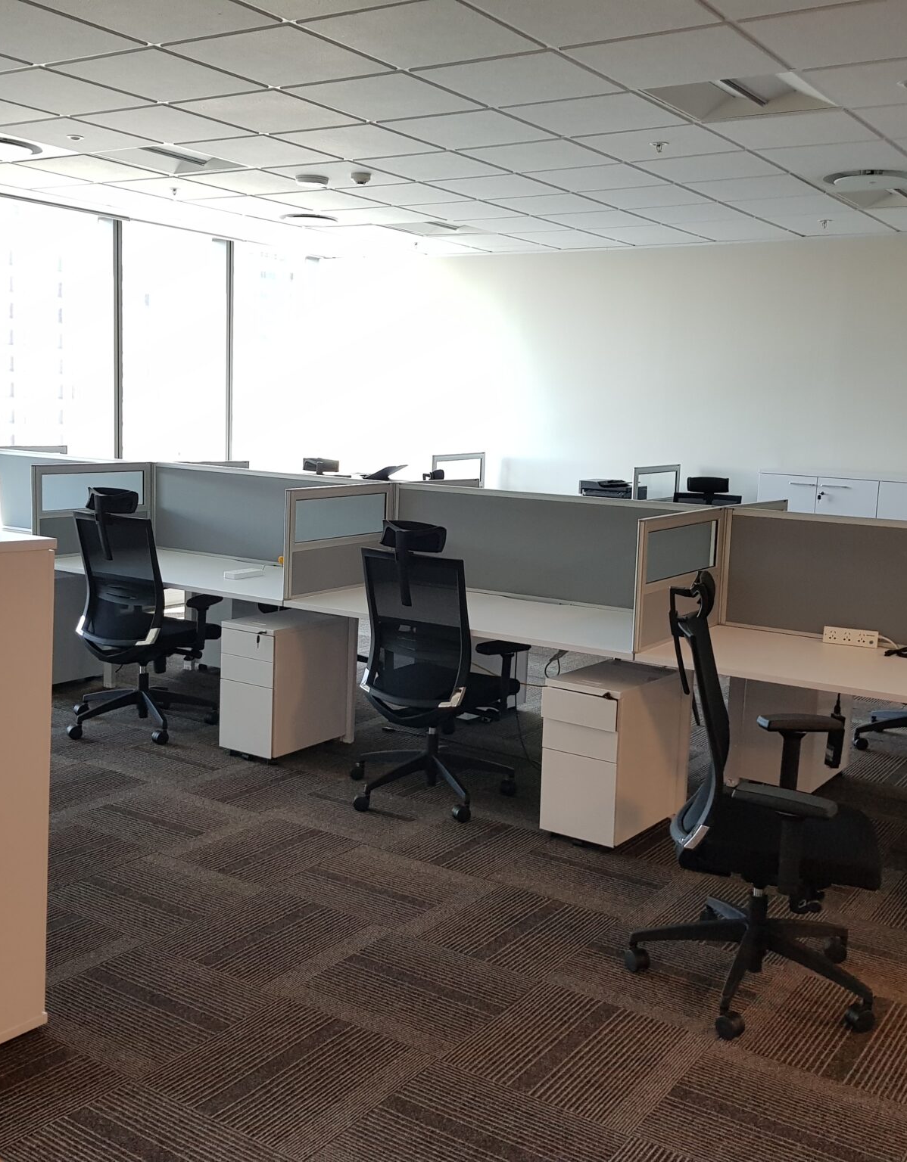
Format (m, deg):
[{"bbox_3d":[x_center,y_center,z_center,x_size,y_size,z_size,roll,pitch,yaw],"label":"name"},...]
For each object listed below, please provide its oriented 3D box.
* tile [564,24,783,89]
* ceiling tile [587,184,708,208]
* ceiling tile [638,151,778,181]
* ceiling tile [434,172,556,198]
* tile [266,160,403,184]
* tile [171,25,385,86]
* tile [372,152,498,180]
[{"bbox_3d":[0.742,-1.736,3.844,0.590,0.020,0.590,8,10,33],"label":"tile"},{"bbox_3d":[1.080,-2.166,6.527,0.600,0.020,0.600,8,10,33],"label":"ceiling tile"},{"bbox_3d":[1.217,-1.972,5.565,0.600,0.020,0.600,8,10,34],"label":"ceiling tile"},{"bbox_3d":[0.232,-2.167,6.359,0.600,0.020,0.600,8,10,33],"label":"ceiling tile"},{"bbox_3d":[-0.599,-2.132,6.092,0.600,0.020,0.600,8,11,33],"label":"tile"},{"bbox_3d":[-0.595,-1.812,3.996,0.595,0.020,0.595,8,11,33],"label":"tile"},{"bbox_3d":[-0.100,-2.074,5.809,0.595,0.020,0.595,8,11,33],"label":"tile"}]

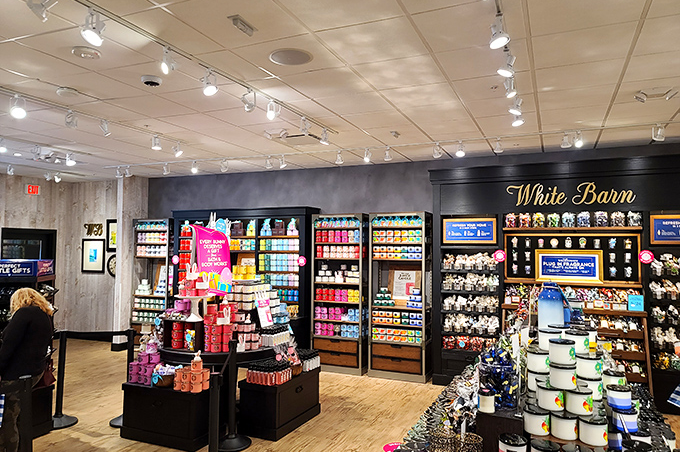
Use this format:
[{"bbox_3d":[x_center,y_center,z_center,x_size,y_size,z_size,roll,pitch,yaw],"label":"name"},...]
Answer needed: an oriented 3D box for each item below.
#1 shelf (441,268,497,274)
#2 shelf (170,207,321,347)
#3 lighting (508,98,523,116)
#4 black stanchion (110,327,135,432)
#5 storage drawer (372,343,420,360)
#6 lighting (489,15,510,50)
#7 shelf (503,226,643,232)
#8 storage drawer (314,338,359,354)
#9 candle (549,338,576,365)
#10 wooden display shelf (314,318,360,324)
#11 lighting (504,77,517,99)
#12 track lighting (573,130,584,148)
[{"bbox_3d":[1.808,0.611,6.755,0.761,0.050,0.360,-1,-3,24],"label":"shelf"},{"bbox_3d":[-1.735,0.969,8.238,2.725,2.490,0.880,-1,-3,24],"label":"shelf"},{"bbox_3d":[1.500,-1.012,4.187,0.131,0.157,0.117,0,-2,4],"label":"lighting"},{"bbox_3d":[-2.312,1.642,5.426,0.360,0.990,0.360,-1,-3,24],"label":"black stanchion"},{"bbox_3d":[0.894,1.802,7.201,0.735,0.175,0.420,-1,-3,24],"label":"storage drawer"},{"bbox_3d":[0.877,-1.069,2.696,0.130,0.172,0.117,-1,-3,30],"label":"lighting"},{"bbox_3d":[2.898,0.045,6.213,1.554,0.036,0.340,-1,-3,24],"label":"shelf"},{"bbox_3d":[0.019,1.778,7.433,0.700,0.165,0.420,-1,-3,24],"label":"storage drawer"},{"bbox_3d":[0.938,0.532,2.072,0.102,0.089,0.102,2,-3,-38],"label":"candle"},{"bbox_3d":[0.030,1.416,7.449,0.750,0.032,0.420,-1,-3,24],"label":"wooden display shelf"},{"bbox_3d":[1.286,-1.032,3.697,0.120,0.158,0.101,-1,-3,31],"label":"lighting"},{"bbox_3d":[2.589,-0.944,5.353,0.113,0.184,0.151,0,-2,5],"label":"track lighting"}]

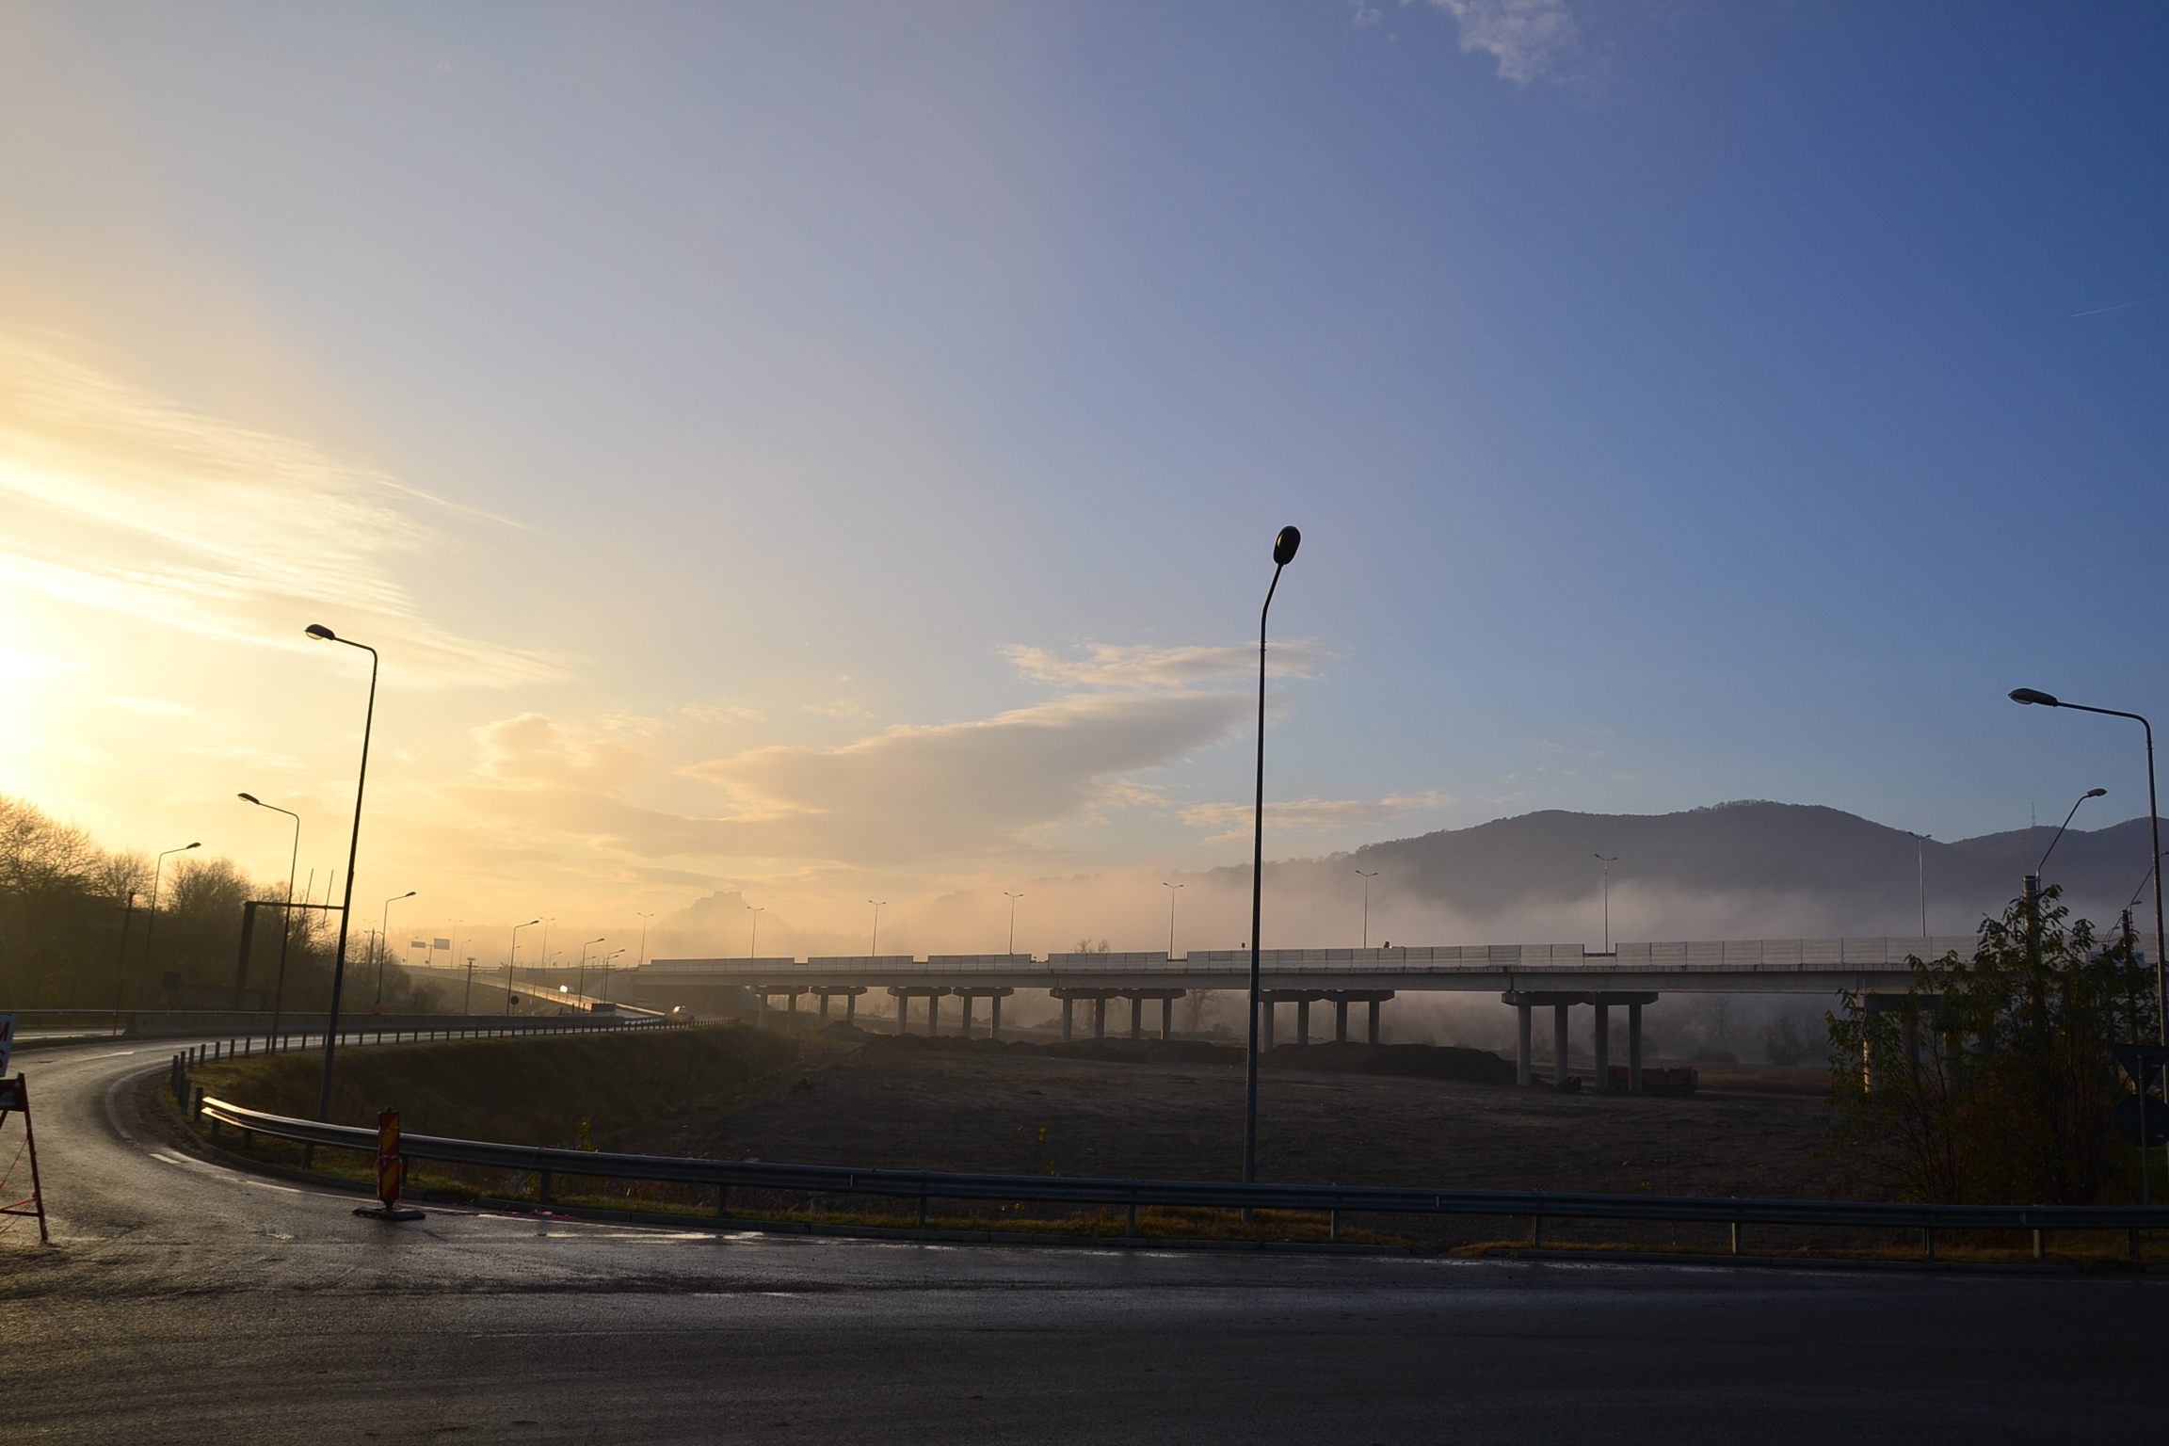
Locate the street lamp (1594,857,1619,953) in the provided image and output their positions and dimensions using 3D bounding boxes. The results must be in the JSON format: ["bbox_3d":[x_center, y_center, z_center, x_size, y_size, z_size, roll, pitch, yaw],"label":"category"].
[{"bbox_3d":[59.692,21.674,171.546,4.300,12.762,0.400,11,-15,-39],"label":"street lamp"}]

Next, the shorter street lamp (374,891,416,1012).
[{"bbox_3d":[-54.286,18.555,118.229,2.550,10.350,0.350,3,-11,-4],"label":"shorter street lamp"}]

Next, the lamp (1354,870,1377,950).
[{"bbox_3d":[37.054,26.049,197.070,4.300,12.762,0.400,12,-15,-41],"label":"lamp"}]

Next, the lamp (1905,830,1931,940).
[{"bbox_3d":[80.990,16.992,145.122,4.300,12.762,0.400,11,-14,-37],"label":"lamp"}]

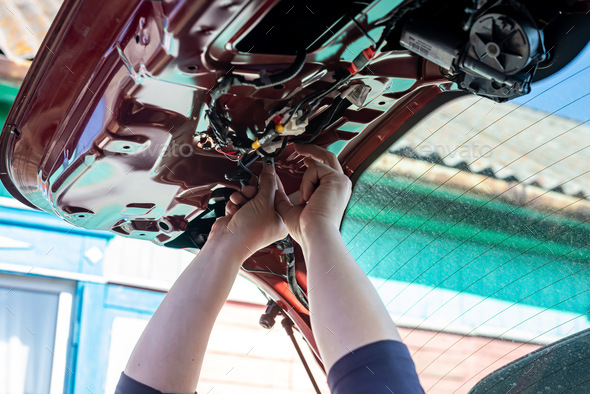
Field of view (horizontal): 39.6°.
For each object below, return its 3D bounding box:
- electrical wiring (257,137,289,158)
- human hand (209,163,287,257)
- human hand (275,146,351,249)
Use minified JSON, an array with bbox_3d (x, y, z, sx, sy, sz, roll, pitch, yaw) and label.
[{"bbox_3d":[-0.031,-0.069,1.150,0.043,0.027,0.020,0,-17,0],"label":"electrical wiring"},{"bbox_3d":[-0.063,0.018,1.130,0.085,0.115,0.085,12,-17,17],"label":"human hand"},{"bbox_3d":[0.024,0.000,1.120,0.088,0.122,0.090,6,-18,-17],"label":"human hand"}]

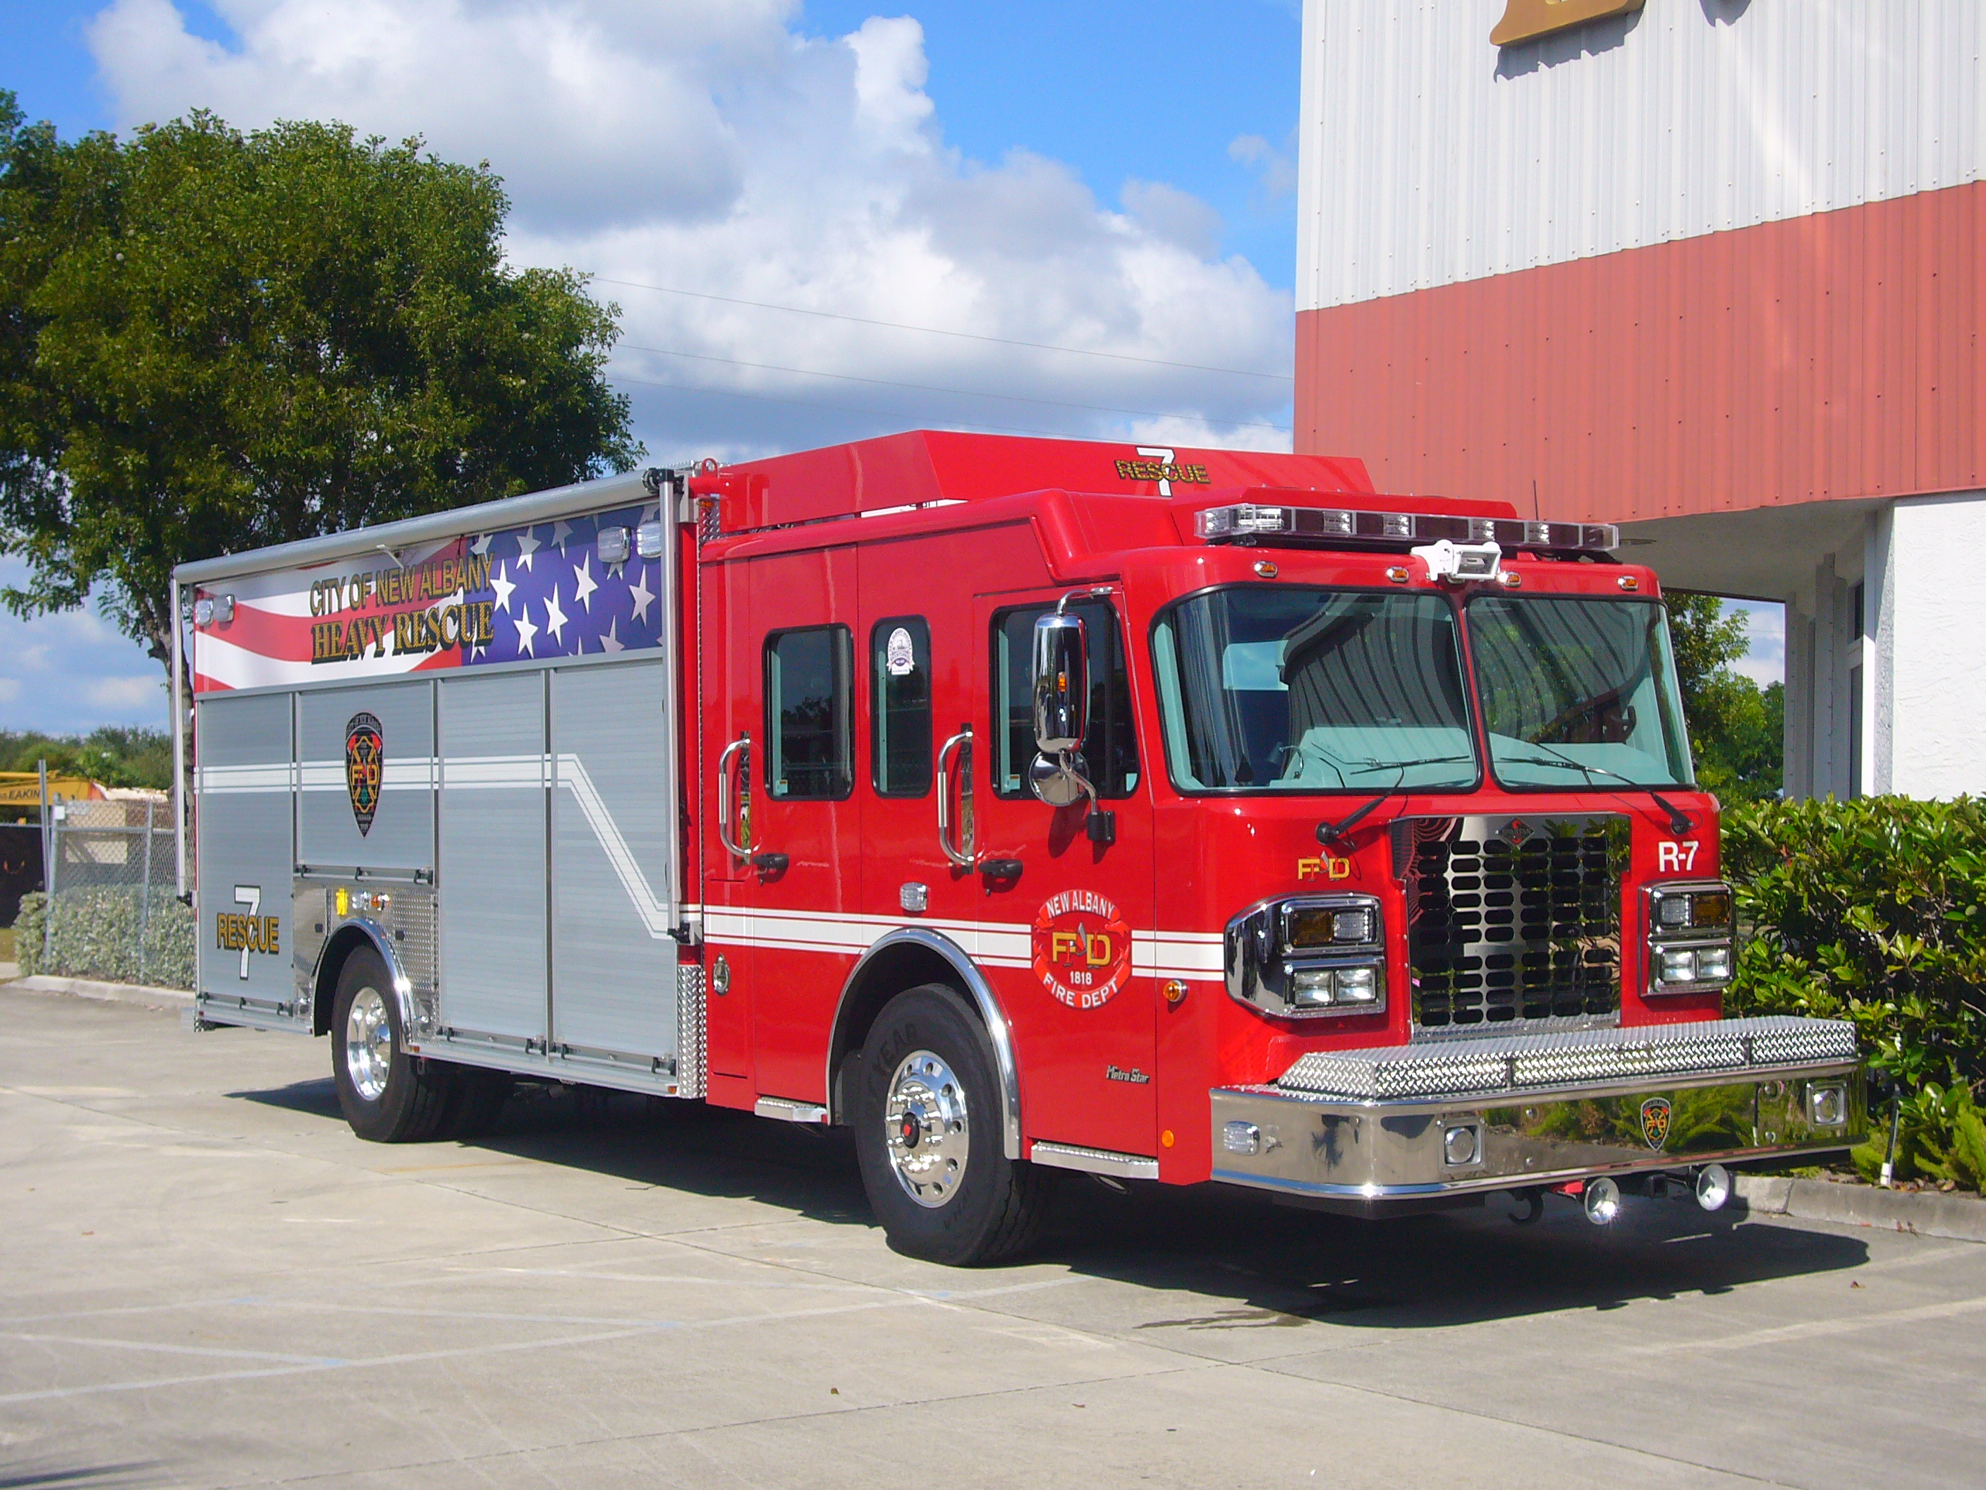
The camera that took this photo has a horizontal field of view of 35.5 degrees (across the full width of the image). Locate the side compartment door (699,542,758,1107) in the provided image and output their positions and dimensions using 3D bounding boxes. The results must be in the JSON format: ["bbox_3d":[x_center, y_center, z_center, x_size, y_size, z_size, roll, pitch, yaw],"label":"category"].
[{"bbox_3d":[-1.082,0.361,12.847,0.060,2.260,0.430,0,-1,-33],"label":"side compartment door"}]

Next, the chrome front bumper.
[{"bbox_3d":[1.921,1.177,10.349,2.380,0.420,0.770,0,-1,-33],"label":"chrome front bumper"}]

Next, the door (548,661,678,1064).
[{"bbox_3d":[-1.656,0.529,13.585,0.060,1.794,1.261,0,-1,-33],"label":"door"}]

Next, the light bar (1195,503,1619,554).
[{"bbox_3d":[1.492,-0.759,11.030,1.830,0.120,0.300,0,-1,-33],"label":"light bar"}]

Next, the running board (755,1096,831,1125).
[{"bbox_3d":[-0.755,1.461,12.421,0.180,0.085,0.600,0,-1,-33],"label":"running board"}]

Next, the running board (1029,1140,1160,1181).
[{"bbox_3d":[0.395,1.423,10.652,0.180,0.085,0.770,0,-1,-33],"label":"running board"}]

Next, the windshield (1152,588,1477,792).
[{"bbox_3d":[1.145,-0.178,10.482,1.150,0.700,0.200,0,-11,-21],"label":"windshield"}]

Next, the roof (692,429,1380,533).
[{"bbox_3d":[0.240,-1.038,12.954,2.170,0.310,1.850,0,-1,-33],"label":"roof"}]

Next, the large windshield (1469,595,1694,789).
[{"bbox_3d":[2.135,-0.180,11.125,1.150,0.700,0.200,0,-11,-45],"label":"large windshield"}]

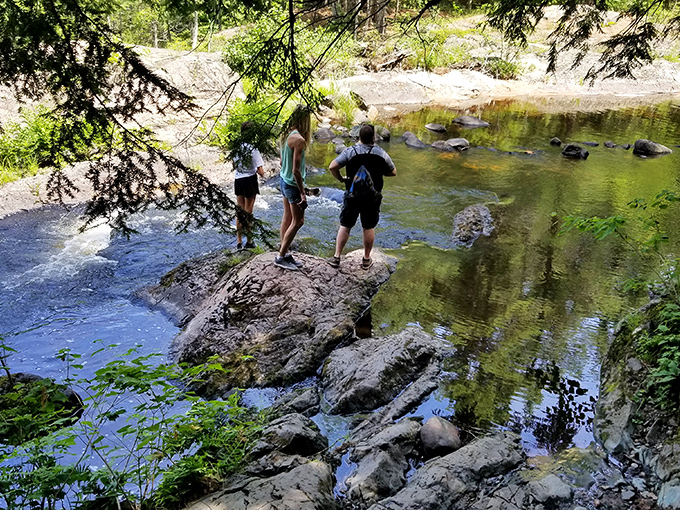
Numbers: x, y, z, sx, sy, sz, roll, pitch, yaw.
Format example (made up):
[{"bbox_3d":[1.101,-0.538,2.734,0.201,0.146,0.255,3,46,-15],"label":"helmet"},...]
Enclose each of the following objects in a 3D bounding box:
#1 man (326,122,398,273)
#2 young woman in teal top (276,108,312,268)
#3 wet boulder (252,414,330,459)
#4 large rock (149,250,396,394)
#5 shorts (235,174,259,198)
[{"bbox_3d":[0.271,-0.674,6.145,0.780,1.740,0.460,3,22,5],"label":"man"},{"bbox_3d":[-0.481,-0.655,5.283,0.360,1.710,0.400,-6,23,-17],"label":"young woman in teal top"},{"bbox_3d":[-0.421,1.468,4.177,0.570,0.300,0.420,1,22,0],"label":"wet boulder"},{"bbox_3d":[-0.760,0.475,6.022,2.800,0.920,2.500,1,22,0],"label":"large rock"},{"bbox_3d":[-1.161,-0.851,6.342,0.300,0.270,0.230,7,23,14],"label":"shorts"}]

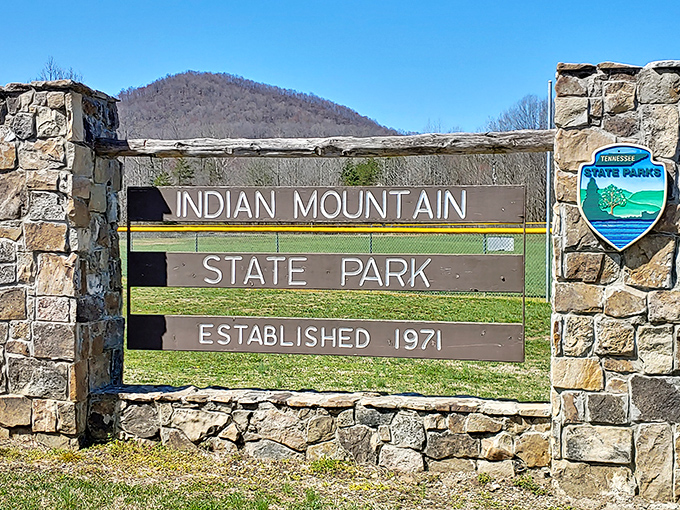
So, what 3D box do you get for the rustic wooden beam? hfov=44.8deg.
[{"bbox_3d":[-0.174,-0.733,5.480,3.120,0.145,0.150,0,2,10],"label":"rustic wooden beam"}]

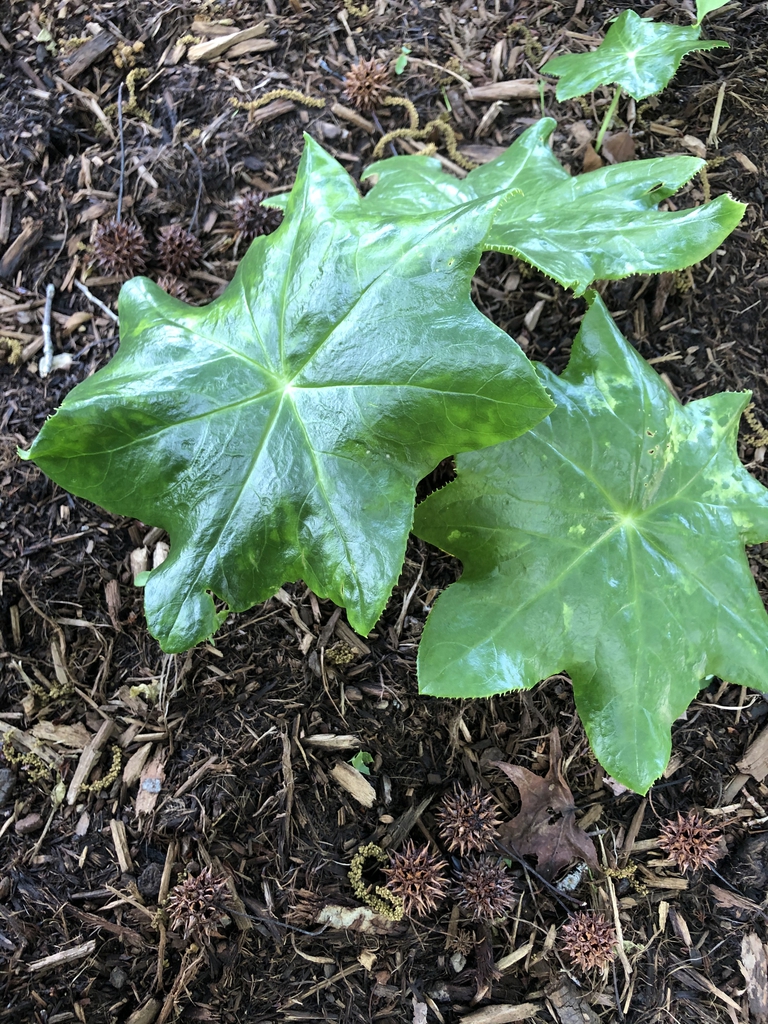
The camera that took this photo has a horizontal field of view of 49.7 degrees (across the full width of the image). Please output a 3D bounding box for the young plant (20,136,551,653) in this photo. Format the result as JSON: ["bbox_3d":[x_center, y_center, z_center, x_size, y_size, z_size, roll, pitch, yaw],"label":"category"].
[{"bbox_3d":[-0.044,-0.065,0.395,0.248,0.055,0.262,0,77,0],"label":"young plant"}]

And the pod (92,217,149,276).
[{"bbox_3d":[-0.176,-0.177,0.554,0.036,0.035,0.036,0,73,0],"label":"pod"}]

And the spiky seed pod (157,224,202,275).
[{"bbox_3d":[-0.137,-0.175,0.553,0.032,0.031,0.032,0,73,0],"label":"spiky seed pod"}]

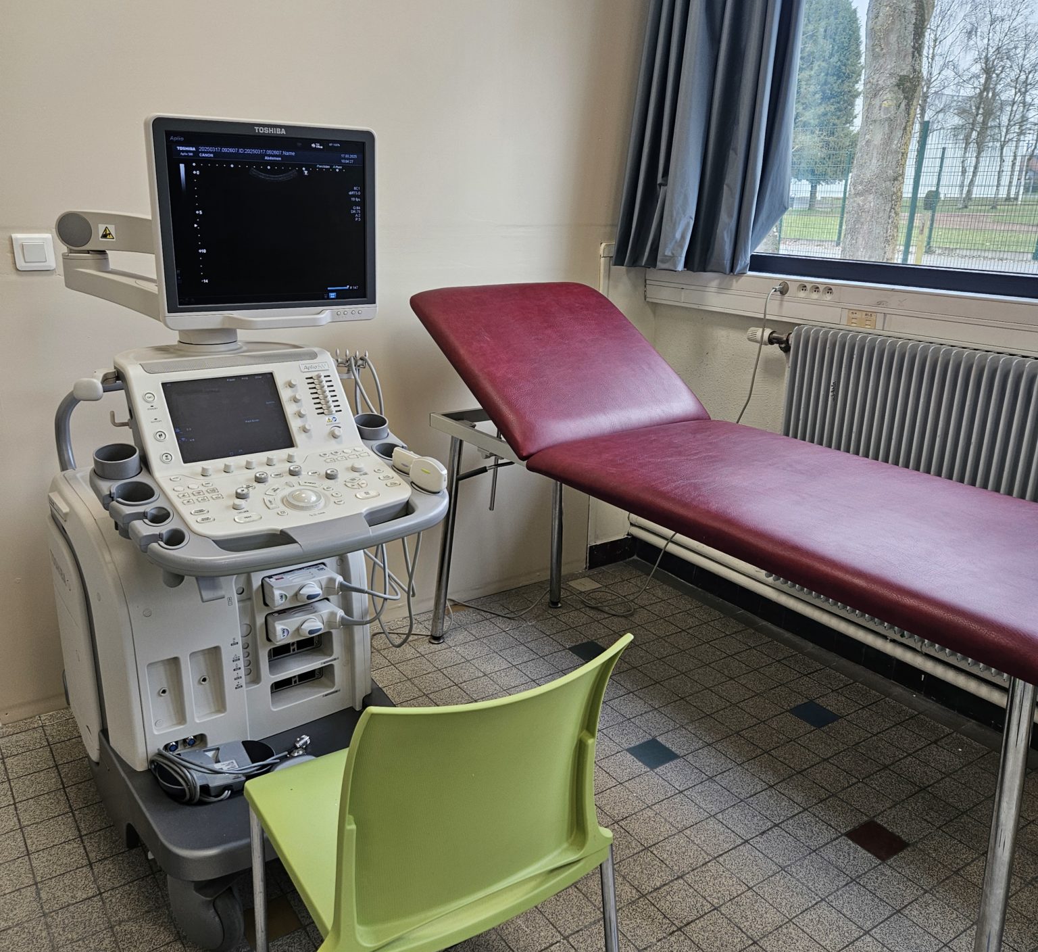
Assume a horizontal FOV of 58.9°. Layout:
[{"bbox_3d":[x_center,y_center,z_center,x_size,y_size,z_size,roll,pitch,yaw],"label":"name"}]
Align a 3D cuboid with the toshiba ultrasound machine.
[{"bbox_3d":[-0.563,0.056,1.855,0.610,1.460,0.870,-11,22,-35],"label":"toshiba ultrasound machine"}]

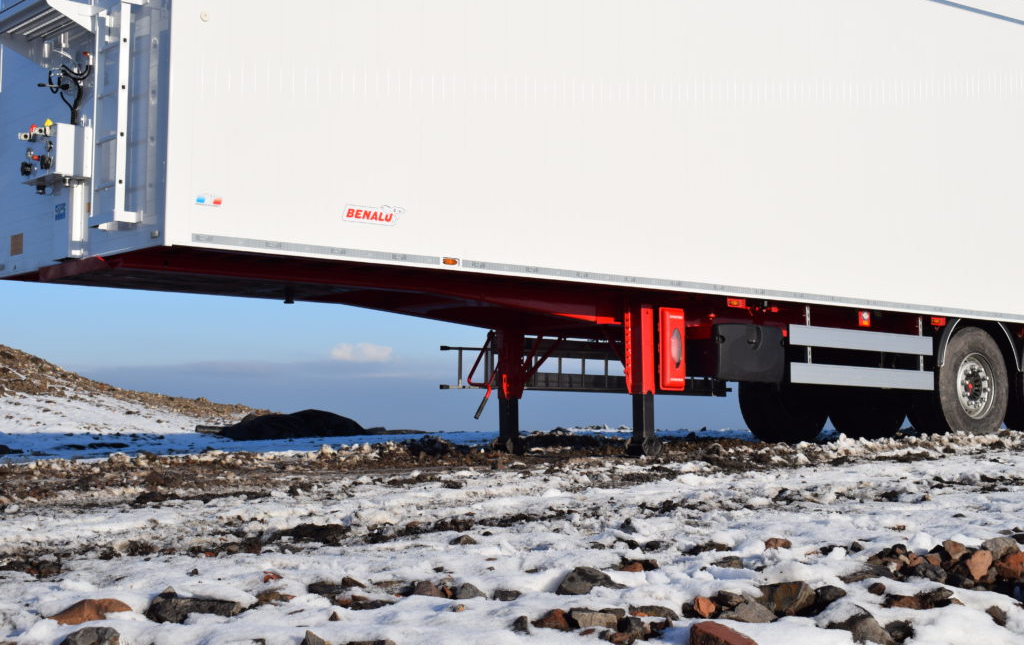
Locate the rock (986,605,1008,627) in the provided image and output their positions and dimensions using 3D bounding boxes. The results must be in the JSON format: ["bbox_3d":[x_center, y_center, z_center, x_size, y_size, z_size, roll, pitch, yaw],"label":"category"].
[{"bbox_3d":[1.813,1.100,5.736,0.082,0.086,0.074,0,-4,0],"label":"rock"}]

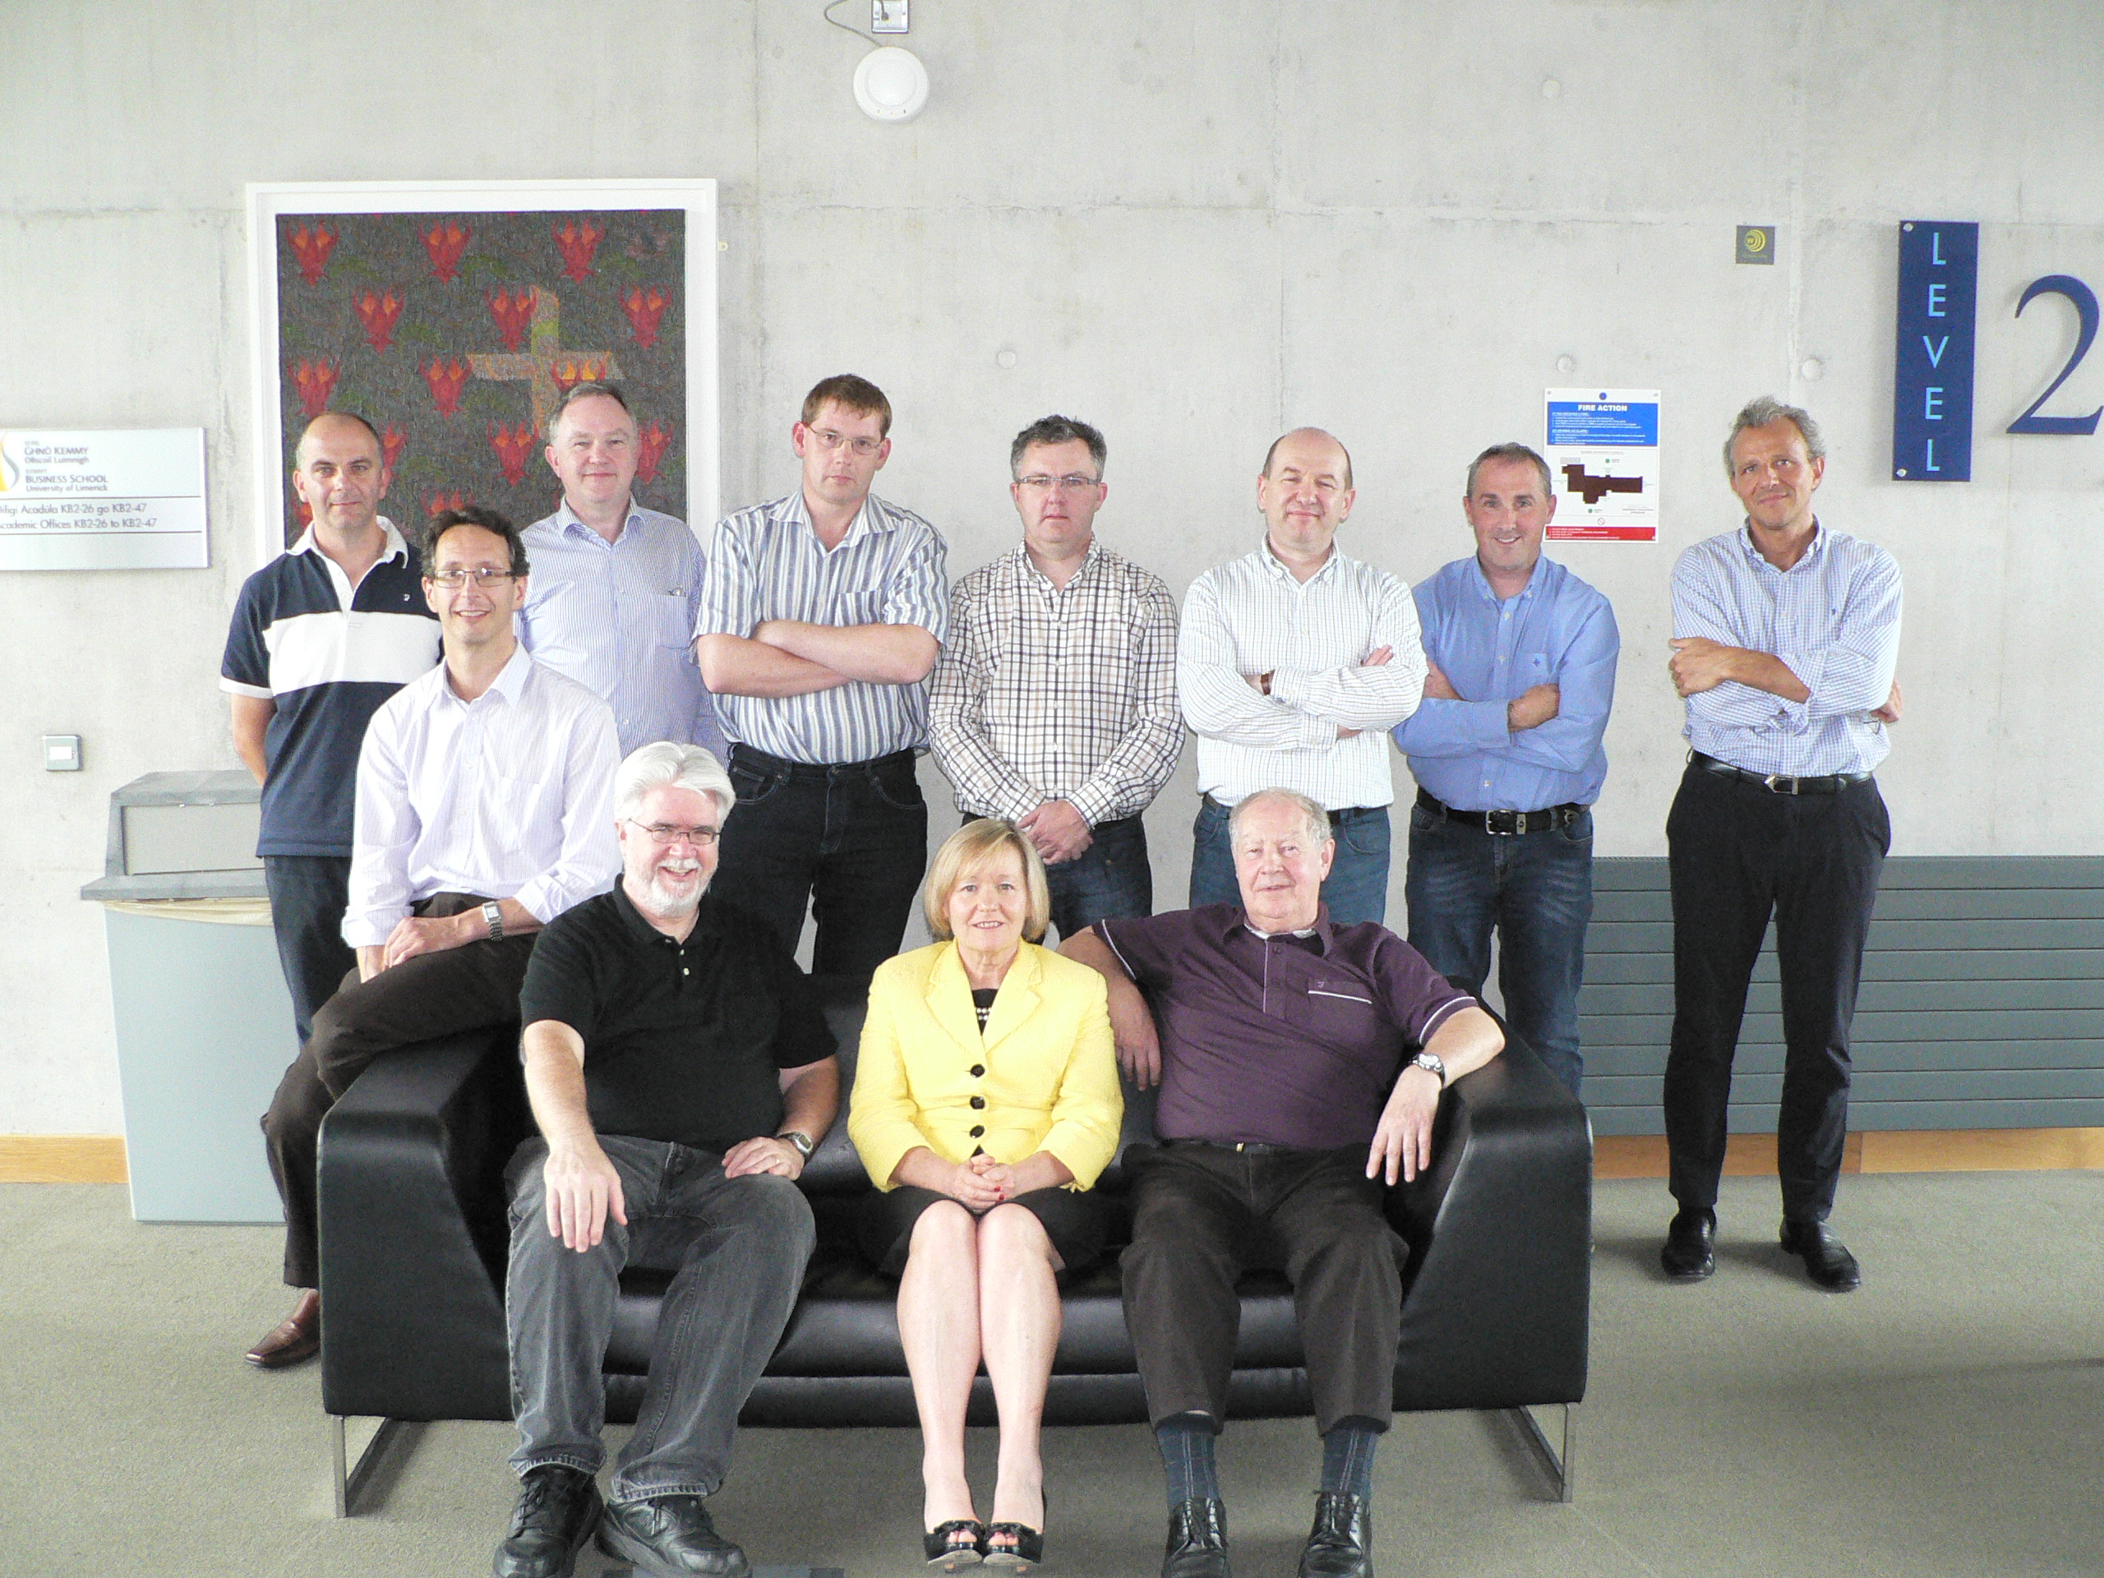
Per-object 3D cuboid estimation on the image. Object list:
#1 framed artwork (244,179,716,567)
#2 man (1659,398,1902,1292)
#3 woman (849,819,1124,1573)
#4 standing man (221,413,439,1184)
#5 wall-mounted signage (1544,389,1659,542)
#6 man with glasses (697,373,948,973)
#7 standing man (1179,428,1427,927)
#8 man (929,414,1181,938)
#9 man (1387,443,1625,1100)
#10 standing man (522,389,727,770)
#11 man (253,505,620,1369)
[{"bbox_3d":[-1.301,-0.843,4.938,1.083,1.080,0.050,0,7,-2],"label":"framed artwork"},{"bbox_3d":[1.510,0.115,4.524,0.500,1.836,0.380,2,7,14],"label":"man"},{"bbox_3d":[-0.106,0.604,3.556,0.450,1.089,0.700,0,7,-2],"label":"woman"},{"bbox_3d":[-1.441,0.141,4.427,0.500,1.793,0.340,-2,7,-15],"label":"standing man"},{"bbox_3d":[1.283,-0.751,5.048,0.274,0.354,0.012,0,7,-2],"label":"wall-mounted signage"},{"bbox_3d":[-0.462,0.106,4.433,0.510,1.866,0.370,-1,7,-6],"label":"man with glasses"},{"bbox_3d":[0.511,0.150,4.508,0.520,1.765,0.360,1,7,4],"label":"standing man"},{"bbox_3d":[0.007,0.131,4.551,0.520,1.791,0.330,0,7,-2],"label":"man"},{"bbox_3d":[0.944,0.157,4.562,0.500,1.741,0.360,1,7,9],"label":"man"},{"bbox_3d":[-0.922,0.081,4.637,0.500,1.865,0.330,-1,7,-10],"label":"standing man"},{"bbox_3d":[-1.175,0.277,4.089,0.650,1.605,0.550,1,7,10],"label":"man"}]

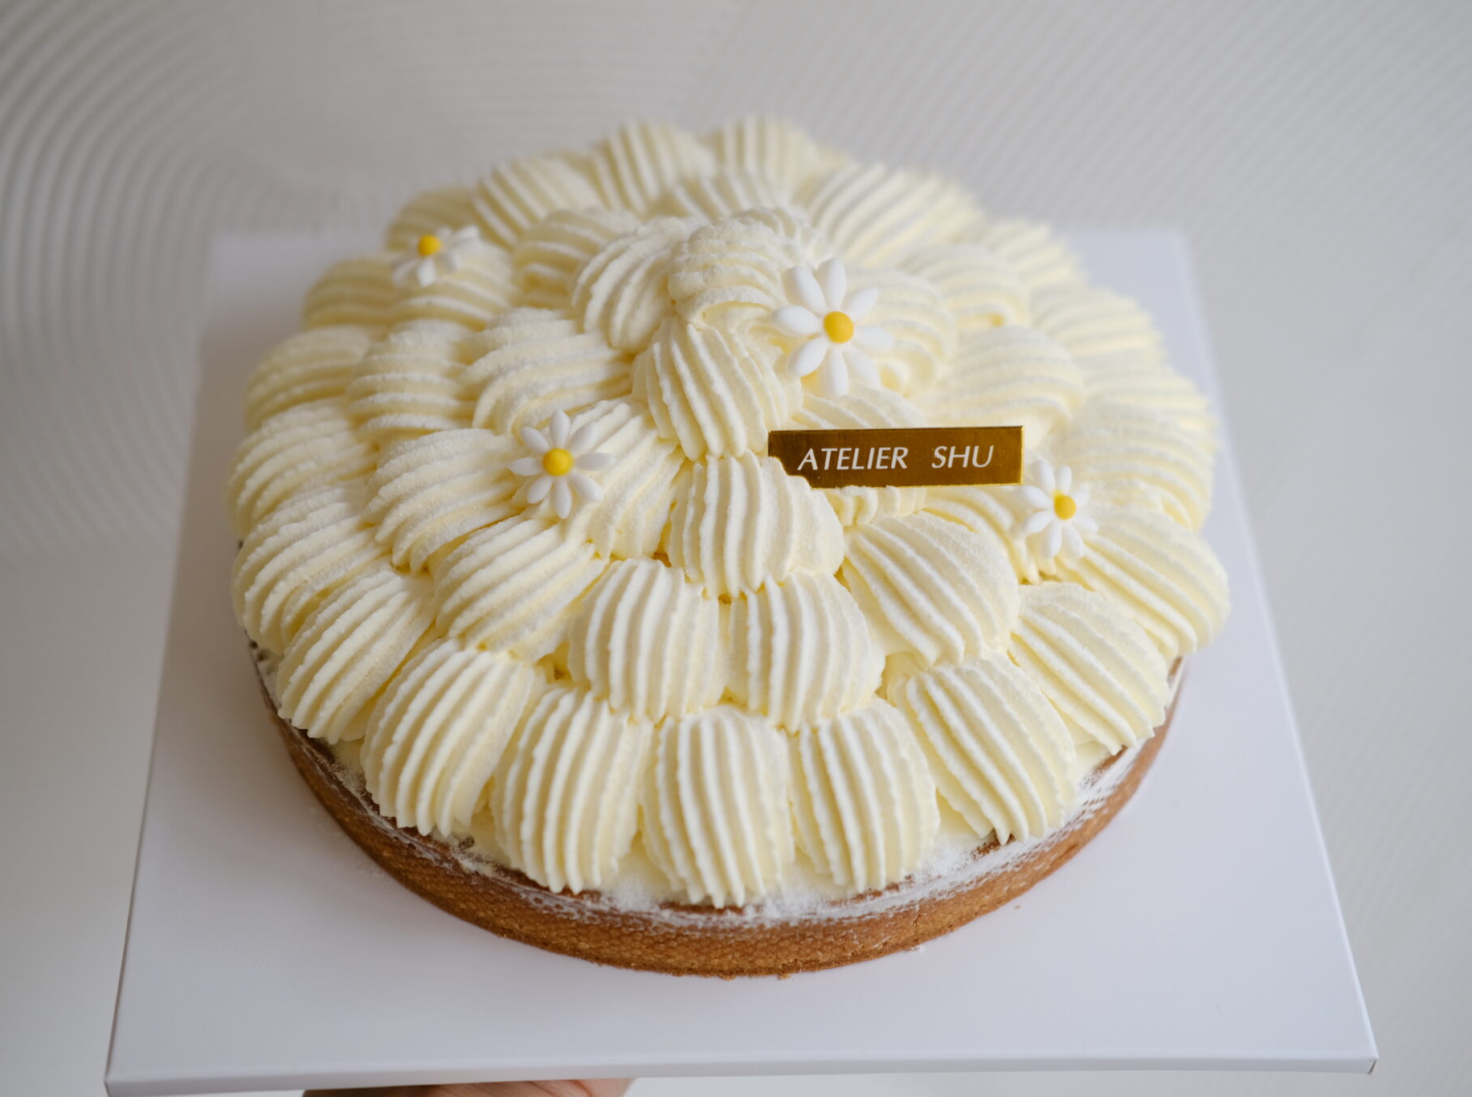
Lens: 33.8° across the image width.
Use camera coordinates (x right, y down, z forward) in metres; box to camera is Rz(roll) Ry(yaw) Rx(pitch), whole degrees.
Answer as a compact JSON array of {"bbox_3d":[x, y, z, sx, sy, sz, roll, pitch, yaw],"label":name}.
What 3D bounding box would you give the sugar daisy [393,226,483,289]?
[{"bbox_3d":[-0.064,-0.062,0.517,0.020,0.005,0.020,-10,53,13],"label":"sugar daisy"}]

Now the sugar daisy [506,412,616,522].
[{"bbox_3d":[-0.033,-0.016,0.464,0.021,0.005,0.021,-1,84,8],"label":"sugar daisy"}]

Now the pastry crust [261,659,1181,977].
[{"bbox_3d":[-0.002,0.000,0.515,0.201,0.020,0.201,-2,47,0],"label":"pastry crust"}]

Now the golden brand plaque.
[{"bbox_3d":[0.030,-0.017,0.463,0.050,0.012,0.001,-3,14,-9],"label":"golden brand plaque"}]

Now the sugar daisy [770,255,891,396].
[{"bbox_3d":[0.019,-0.043,0.478,0.026,0.006,0.026,-26,95,-21],"label":"sugar daisy"}]

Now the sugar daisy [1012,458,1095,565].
[{"bbox_3d":[0.062,-0.007,0.464,0.019,0.005,0.019,-40,98,-30],"label":"sugar daisy"}]

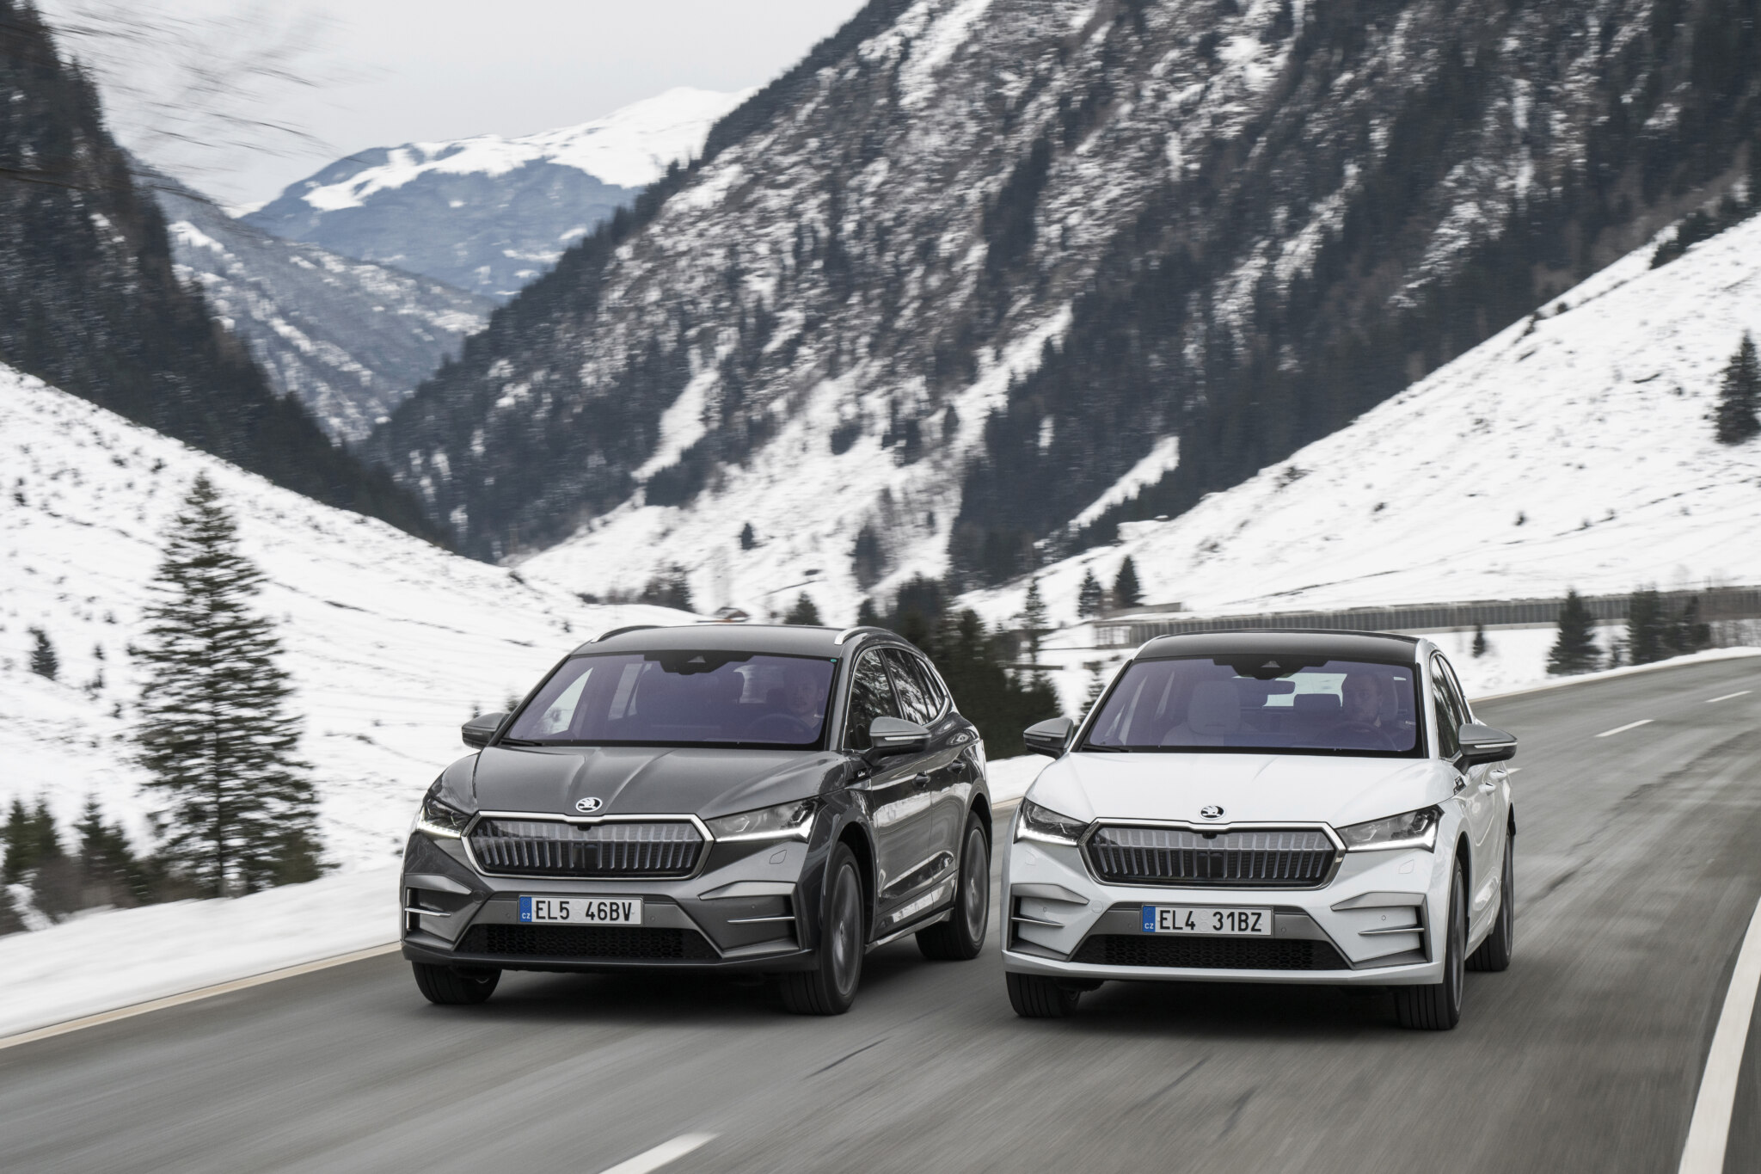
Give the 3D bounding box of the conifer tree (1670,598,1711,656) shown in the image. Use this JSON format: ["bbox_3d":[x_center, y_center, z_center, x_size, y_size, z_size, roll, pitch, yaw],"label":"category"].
[{"bbox_3d":[57.790,2.800,300.000,2.620,4.350,2.620,0,1,0],"label":"conifer tree"}]

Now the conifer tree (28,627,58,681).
[{"bbox_3d":[-83.660,6.600,420.000,2.650,5.660,2.650,0,1,0],"label":"conifer tree"}]

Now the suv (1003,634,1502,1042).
[{"bbox_3d":[1.820,1.011,18.864,2.080,1.615,4.653,0,0,13],"label":"suv"}]

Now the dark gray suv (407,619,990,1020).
[{"bbox_3d":[-0.705,0.995,19.333,2.080,1.620,4.649,0,0,13],"label":"dark gray suv"}]

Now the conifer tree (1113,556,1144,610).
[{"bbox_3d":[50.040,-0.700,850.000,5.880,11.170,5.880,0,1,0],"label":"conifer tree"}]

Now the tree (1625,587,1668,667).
[{"bbox_3d":[53.740,2.750,295.000,2.750,5.670,2.750,0,1,0],"label":"tree"}]

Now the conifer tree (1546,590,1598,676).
[{"bbox_3d":[47.660,3.180,290.000,3.320,6.160,3.320,0,1,0],"label":"conifer tree"}]

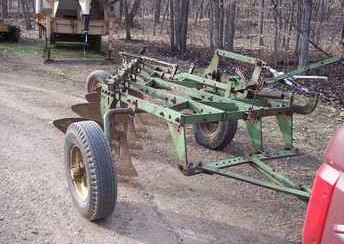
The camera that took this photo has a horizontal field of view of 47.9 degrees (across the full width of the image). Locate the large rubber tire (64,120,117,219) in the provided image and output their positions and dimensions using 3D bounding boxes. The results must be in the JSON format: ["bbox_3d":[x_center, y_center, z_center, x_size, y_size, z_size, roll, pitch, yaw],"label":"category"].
[{"bbox_3d":[-0.617,0.365,2.880,0.178,0.740,0.740,-8,17,-31],"label":"large rubber tire"}]

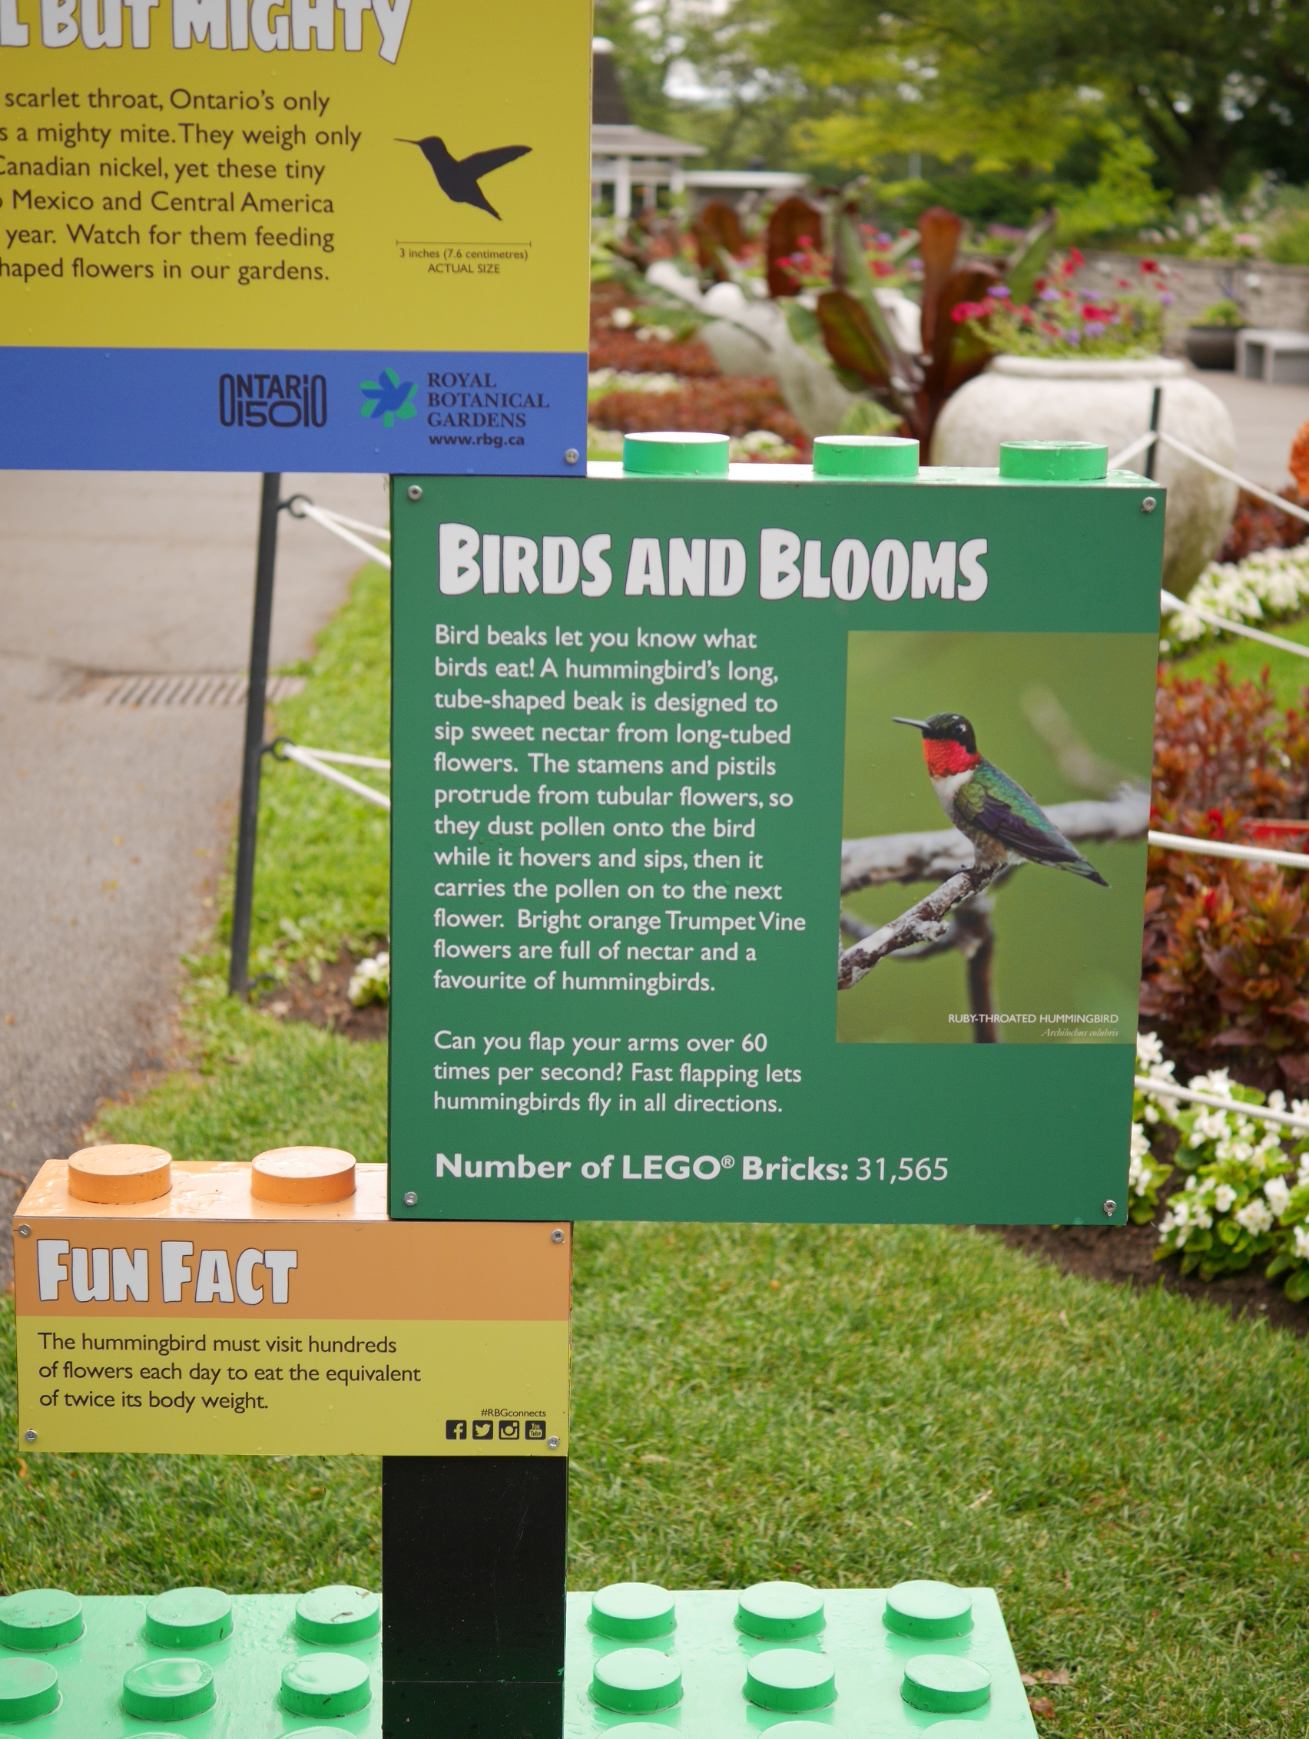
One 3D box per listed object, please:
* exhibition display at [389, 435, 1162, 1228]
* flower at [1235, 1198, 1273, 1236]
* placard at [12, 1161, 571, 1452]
[{"bbox_3d":[0.068,-0.026,1.864,0.452,0.472,0.123,1,12,-2],"label":"exhibition display"},{"bbox_3d":[0.809,0.468,4.080,0.054,0.053,0.045,3,12,12],"label":"flower"},{"bbox_3d":[-0.223,0.269,1.916,0.339,0.168,0.118,1,12,-2],"label":"placard"}]

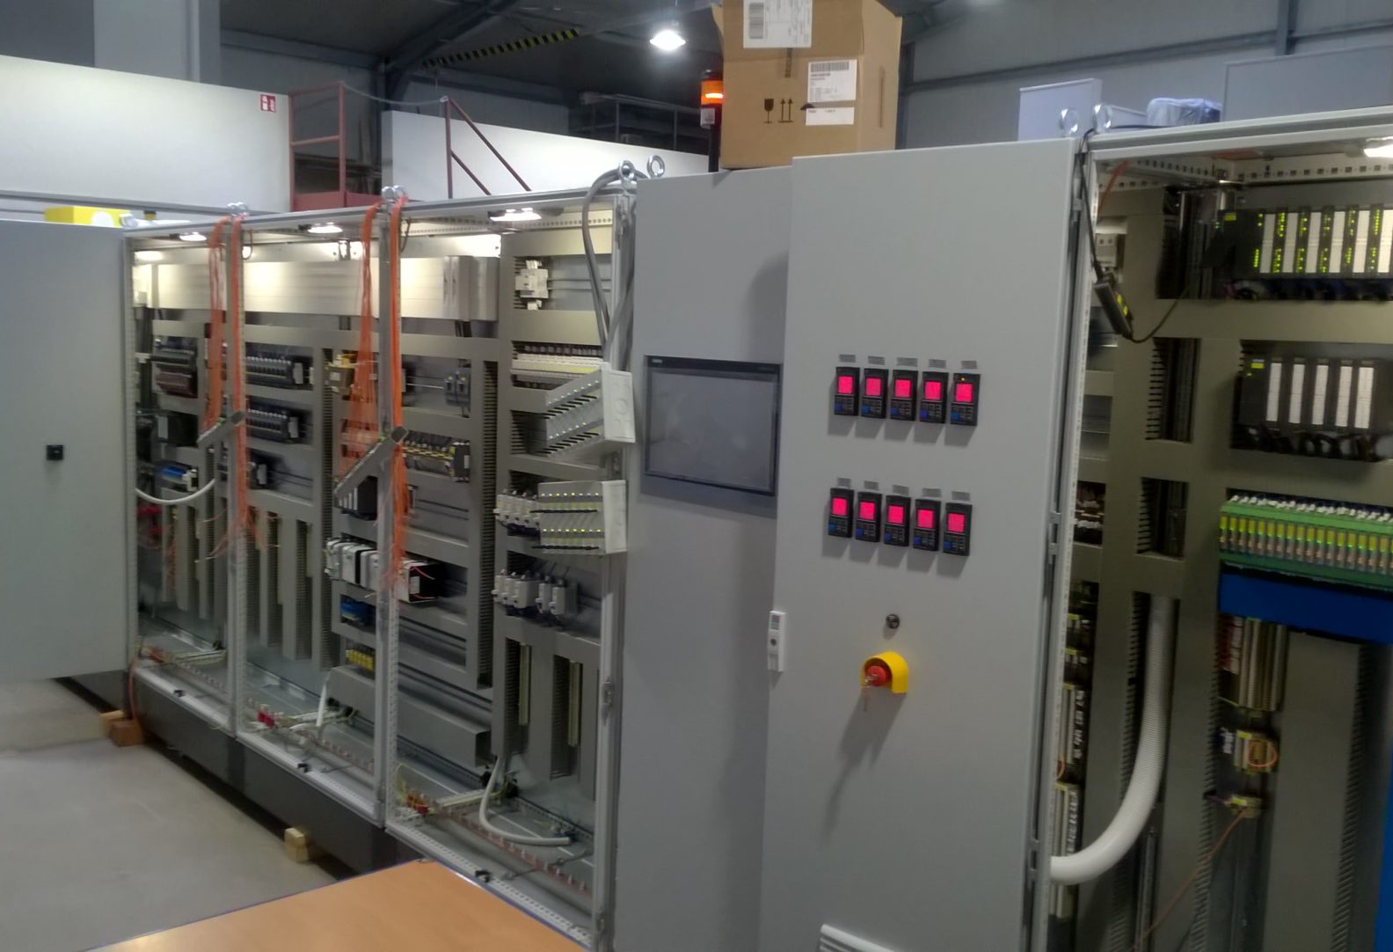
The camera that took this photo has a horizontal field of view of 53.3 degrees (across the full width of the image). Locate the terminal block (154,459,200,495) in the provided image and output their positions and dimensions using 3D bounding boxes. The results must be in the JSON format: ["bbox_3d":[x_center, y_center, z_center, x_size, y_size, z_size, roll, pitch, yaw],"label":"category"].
[{"bbox_3d":[-2.474,0.009,6.644,0.070,0.121,0.312,-3,8,-40],"label":"terminal block"}]

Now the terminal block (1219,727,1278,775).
[{"bbox_3d":[1.028,0.504,2.559,0.060,0.070,0.075,-3,8,-40],"label":"terminal block"}]

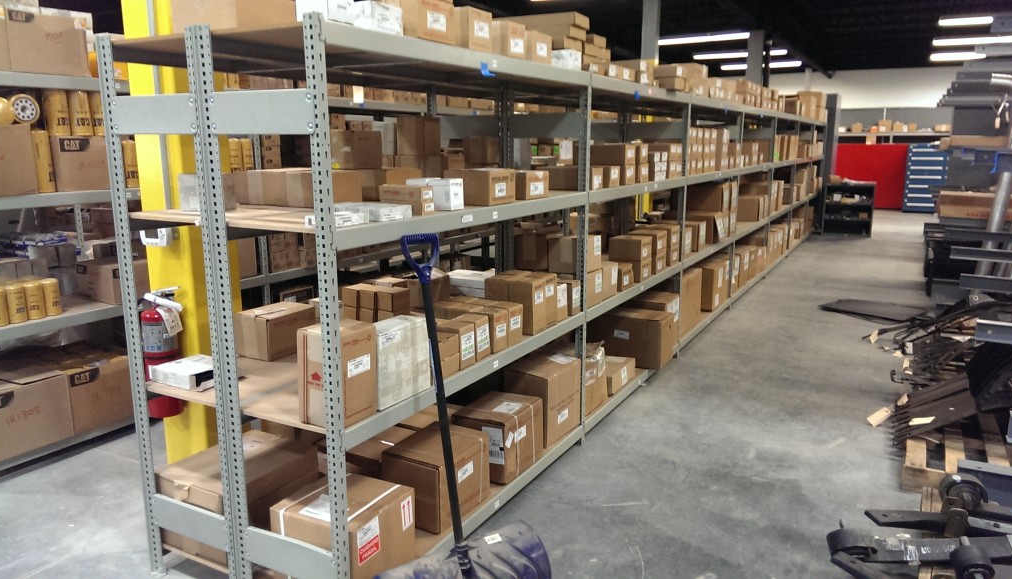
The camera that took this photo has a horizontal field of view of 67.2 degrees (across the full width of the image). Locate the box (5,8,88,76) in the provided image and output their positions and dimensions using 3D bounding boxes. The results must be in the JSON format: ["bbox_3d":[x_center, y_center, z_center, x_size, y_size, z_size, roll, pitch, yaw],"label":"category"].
[{"bbox_3d":[-2.394,-1.218,3.823,0.330,0.285,0.385,6,12,27],"label":"box"}]

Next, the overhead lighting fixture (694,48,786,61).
[{"bbox_3d":[6.414,-6.406,20.777,2.440,0.100,0.160,6,12,28],"label":"overhead lighting fixture"}]

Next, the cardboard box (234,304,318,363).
[{"bbox_3d":[-0.942,0.171,3.137,0.187,0.173,0.254,6,13,31],"label":"cardboard box"}]

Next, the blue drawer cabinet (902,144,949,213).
[{"bbox_3d":[9.519,-2.525,17.272,0.775,1.506,0.700,6,12,27],"label":"blue drawer cabinet"}]

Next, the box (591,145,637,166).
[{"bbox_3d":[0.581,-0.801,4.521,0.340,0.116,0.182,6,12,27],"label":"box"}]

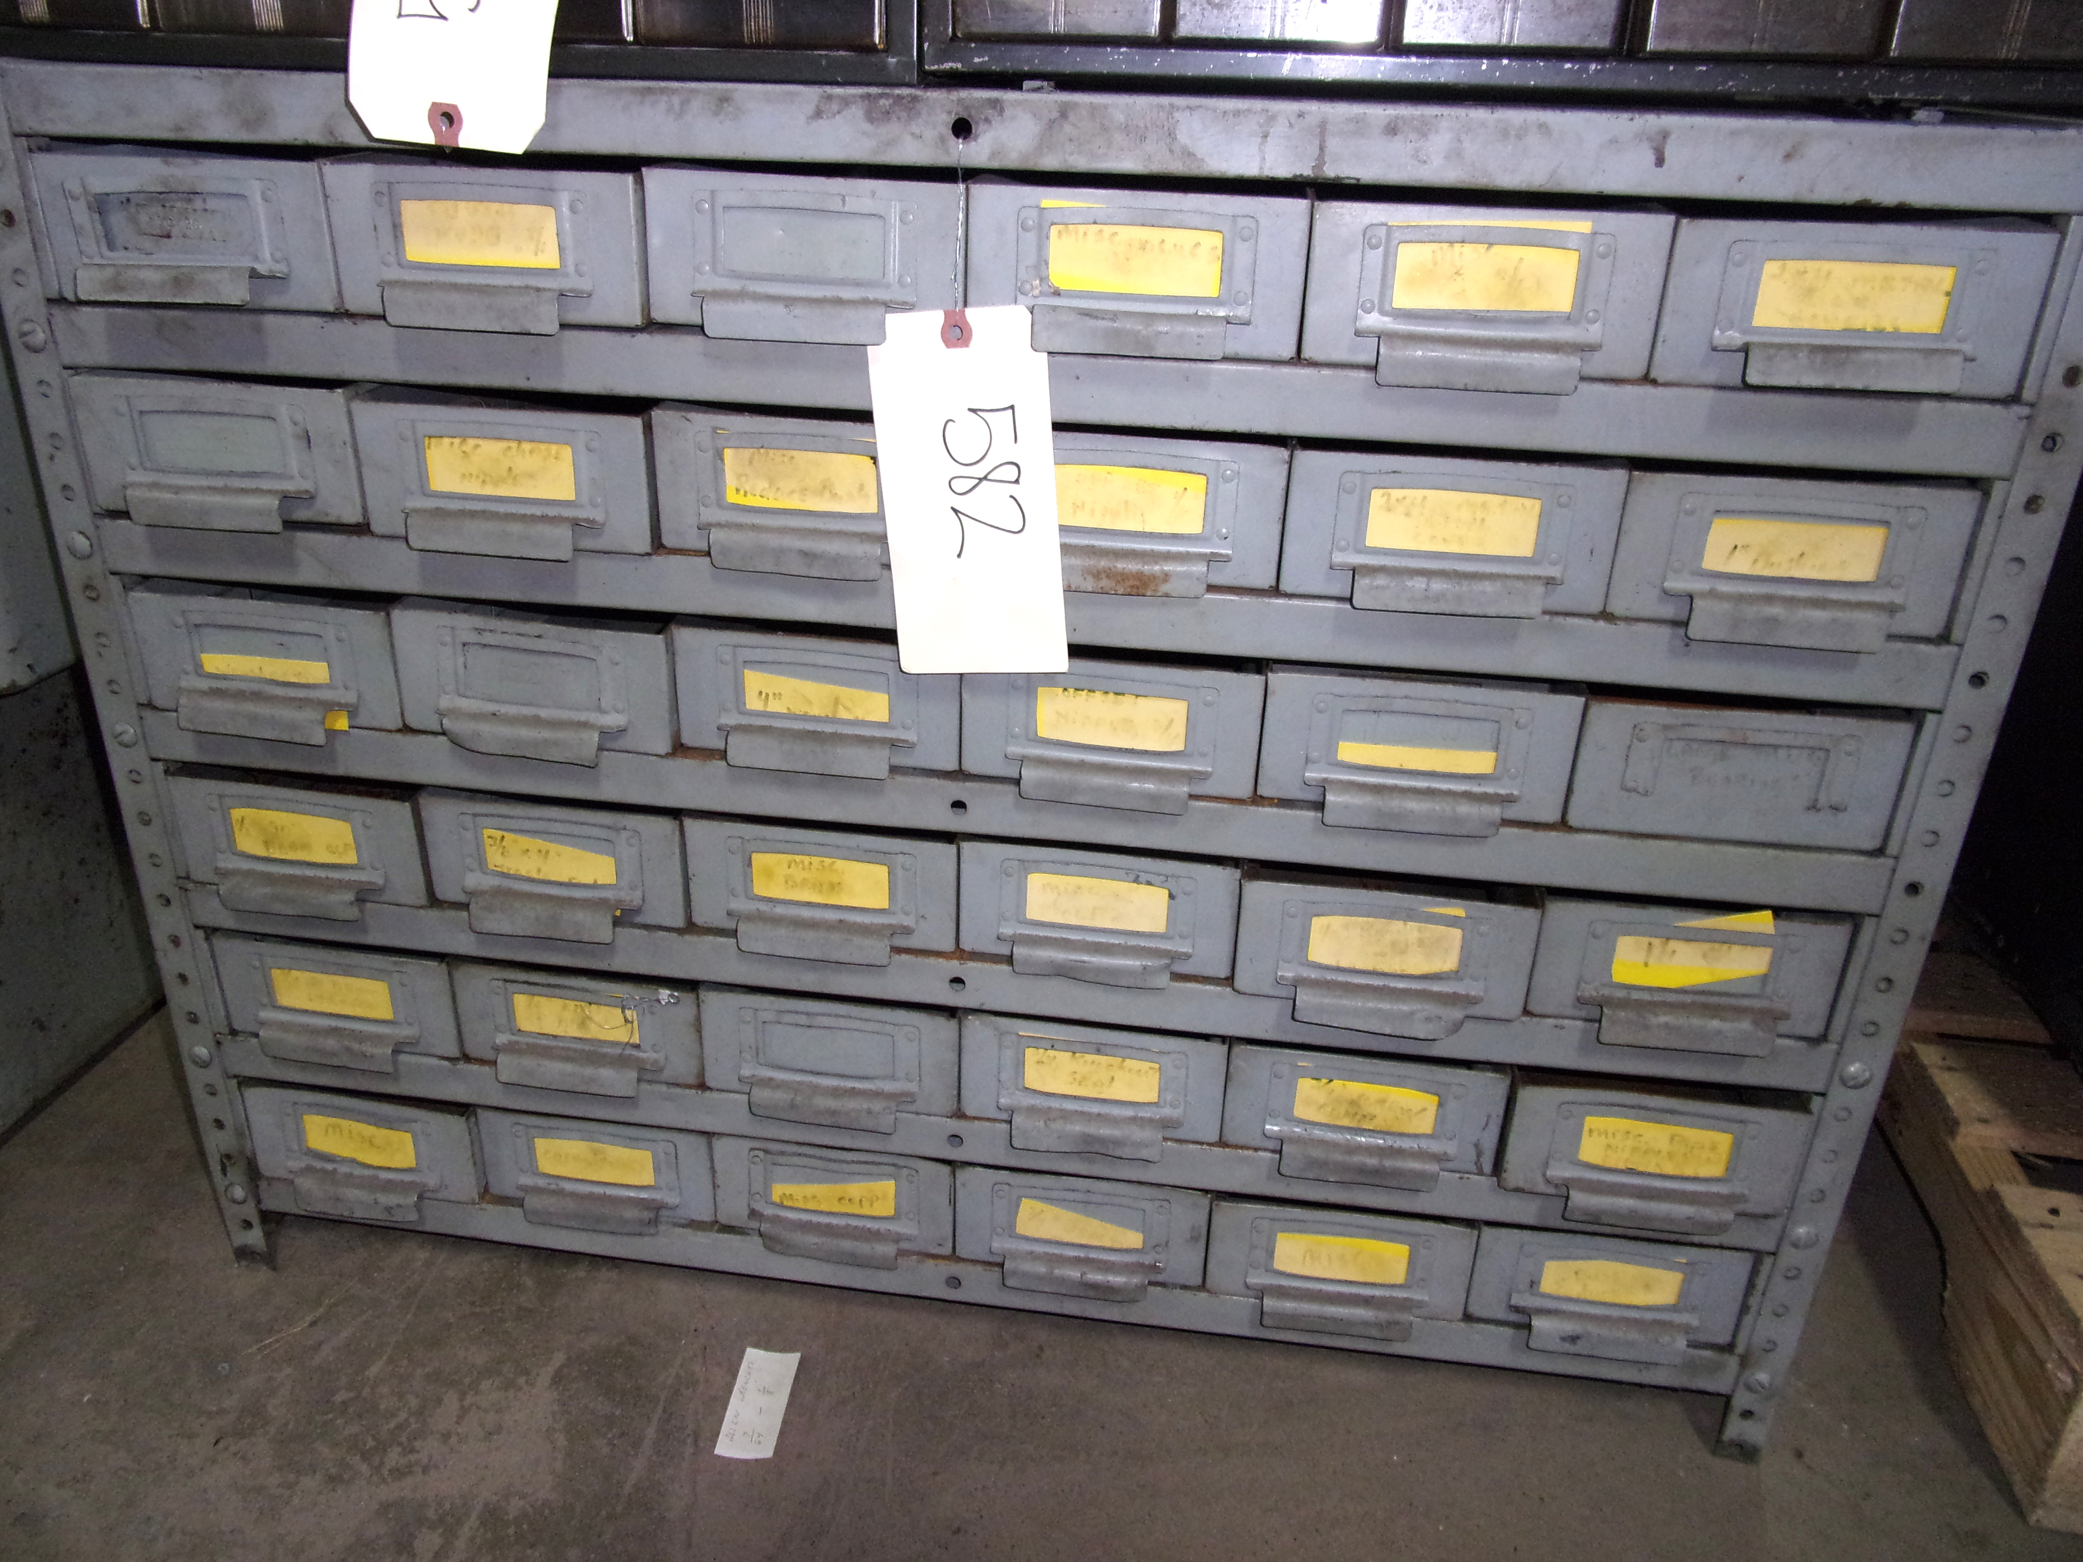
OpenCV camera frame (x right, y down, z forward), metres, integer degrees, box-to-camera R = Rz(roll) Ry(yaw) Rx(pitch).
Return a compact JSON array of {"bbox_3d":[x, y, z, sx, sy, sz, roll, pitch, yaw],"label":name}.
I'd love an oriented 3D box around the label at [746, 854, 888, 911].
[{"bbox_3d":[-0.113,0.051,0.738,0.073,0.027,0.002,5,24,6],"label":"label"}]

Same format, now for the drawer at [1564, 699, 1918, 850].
[{"bbox_3d":[0.334,-0.057,0.780,0.141,0.064,0.275,5,24,6],"label":"drawer"}]

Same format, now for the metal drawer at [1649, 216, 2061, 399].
[{"bbox_3d":[0.348,-0.253,0.722,0.143,0.067,0.338,5,24,6],"label":"metal drawer"}]

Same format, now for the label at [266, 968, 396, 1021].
[{"bbox_3d":[-0.403,0.122,0.820,0.073,0.026,0.002,5,24,6],"label":"label"}]

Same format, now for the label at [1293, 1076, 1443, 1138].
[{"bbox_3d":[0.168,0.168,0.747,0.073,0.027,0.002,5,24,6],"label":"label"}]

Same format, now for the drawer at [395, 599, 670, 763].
[{"bbox_3d":[-0.234,-0.110,0.857,0.143,0.067,0.338,5,24,6],"label":"drawer"}]

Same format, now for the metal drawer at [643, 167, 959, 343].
[{"bbox_3d":[-0.085,-0.275,0.734,0.140,0.065,0.290,5,24,6],"label":"metal drawer"}]

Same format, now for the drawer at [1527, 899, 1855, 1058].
[{"bbox_3d":[0.328,0.037,0.818,0.141,0.069,0.309,5,24,6],"label":"drawer"}]

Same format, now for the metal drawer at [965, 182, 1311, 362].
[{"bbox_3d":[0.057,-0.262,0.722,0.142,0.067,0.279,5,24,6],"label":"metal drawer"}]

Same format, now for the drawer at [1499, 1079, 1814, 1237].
[{"bbox_3d":[0.326,0.134,0.851,0.141,0.067,0.309,5,24,6],"label":"drawer"}]

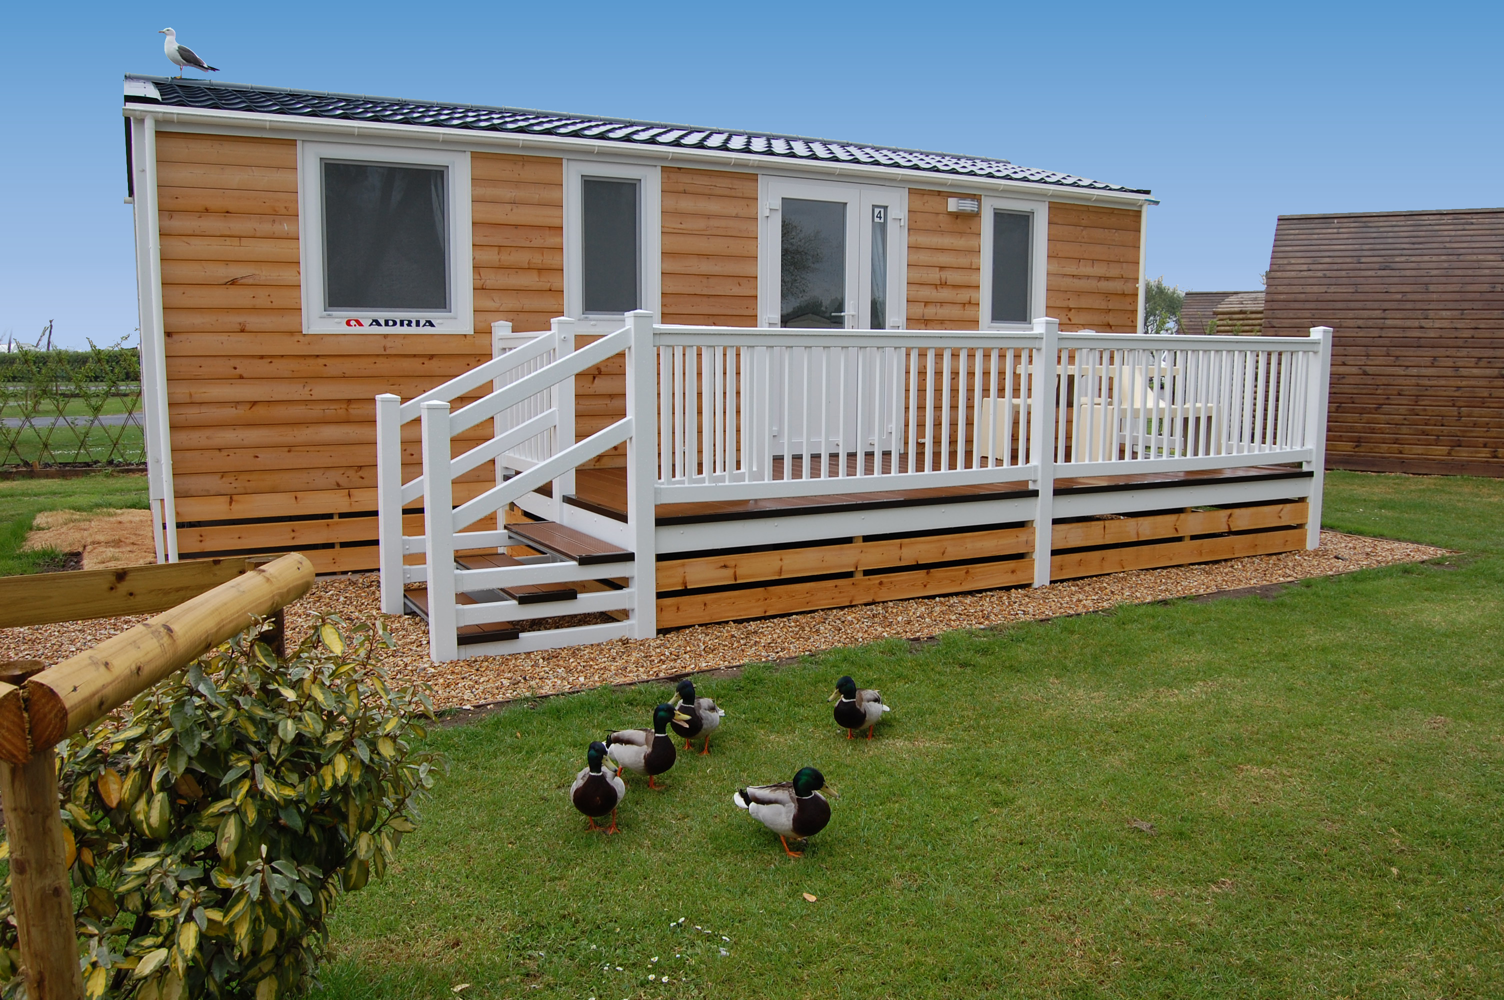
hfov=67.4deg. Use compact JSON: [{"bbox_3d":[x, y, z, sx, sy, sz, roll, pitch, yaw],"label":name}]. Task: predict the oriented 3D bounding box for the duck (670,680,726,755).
[{"bbox_3d":[-0.198,0.778,4.189,0.160,0.290,0.360,4,8,31],"label":"duck"}]

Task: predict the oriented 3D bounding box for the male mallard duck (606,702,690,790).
[{"bbox_3d":[-0.377,0.817,3.812,0.370,0.305,0.160,5,8,35],"label":"male mallard duck"}]

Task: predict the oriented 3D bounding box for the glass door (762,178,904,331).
[{"bbox_3d":[0.682,-1.436,9.022,1.327,2.141,0.100,-4,8,-27],"label":"glass door"}]

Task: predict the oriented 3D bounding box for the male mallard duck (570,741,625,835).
[{"bbox_3d":[-0.469,0.859,3.488,0.160,0.300,0.370,0,7,-4],"label":"male mallard duck"}]

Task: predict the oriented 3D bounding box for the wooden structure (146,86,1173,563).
[{"bbox_3d":[-0.904,-1.642,10.426,8.354,3.517,4.184,-4,8,-27],"label":"wooden structure"}]

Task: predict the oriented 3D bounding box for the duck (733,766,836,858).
[{"bbox_3d":[0.088,0.887,3.315,0.370,0.285,0.165,7,10,43],"label":"duck"}]

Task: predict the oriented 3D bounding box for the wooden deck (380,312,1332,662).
[{"bbox_3d":[0.689,-0.369,7.673,6.227,1.654,2.683,-4,8,-27],"label":"wooden deck"}]

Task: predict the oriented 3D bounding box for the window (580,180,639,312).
[{"bbox_3d":[-1.006,-1.821,8.121,0.447,0.971,0.060,-4,8,-27],"label":"window"}]

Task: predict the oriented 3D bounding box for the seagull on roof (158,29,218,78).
[{"bbox_3d":[-4.245,-3.352,8.491,0.392,0.351,0.160,-4,8,-27],"label":"seagull on roof"}]

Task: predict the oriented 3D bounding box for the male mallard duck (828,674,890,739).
[{"bbox_3d":[0.415,0.770,4.320,0.160,0.275,0.360,7,10,43],"label":"male mallard duck"}]

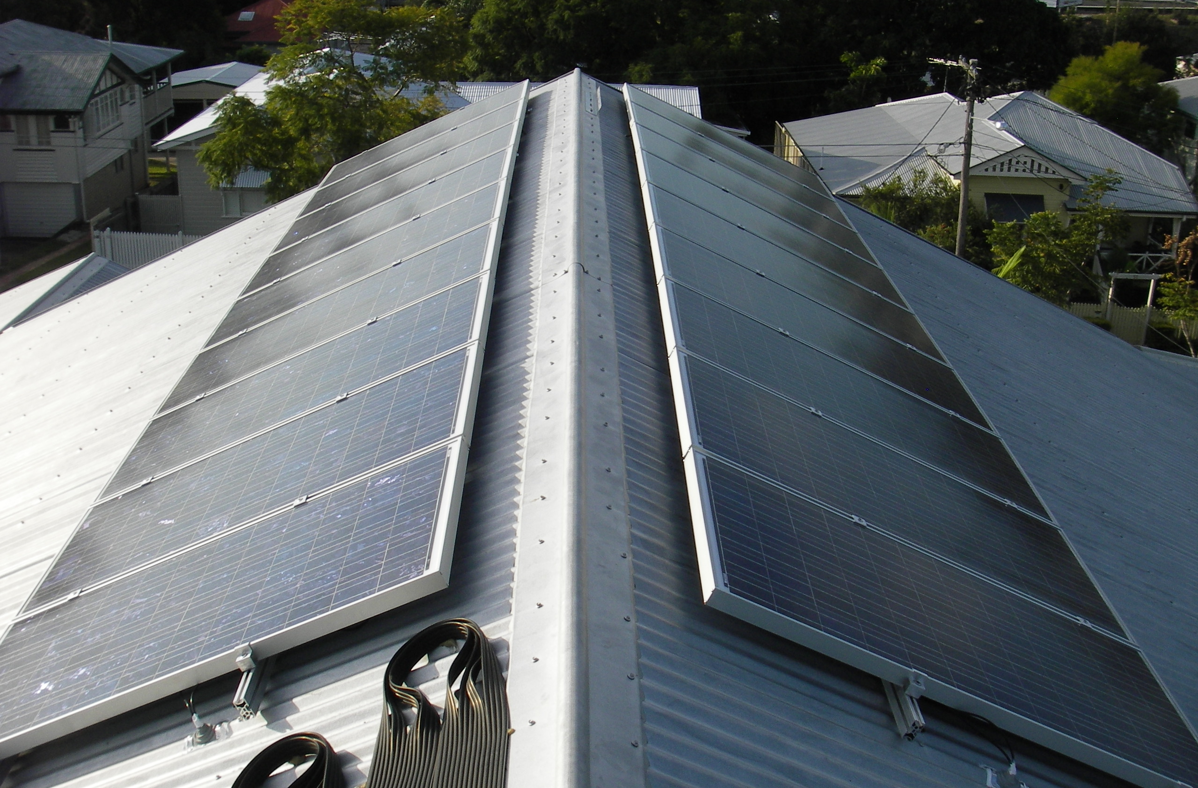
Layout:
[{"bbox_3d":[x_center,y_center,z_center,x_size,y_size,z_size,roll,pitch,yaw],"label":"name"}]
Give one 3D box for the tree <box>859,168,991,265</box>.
[{"bbox_3d":[10.296,-4.895,41.821,4.230,4.710,3.380,1,23,0],"label":"tree"}]

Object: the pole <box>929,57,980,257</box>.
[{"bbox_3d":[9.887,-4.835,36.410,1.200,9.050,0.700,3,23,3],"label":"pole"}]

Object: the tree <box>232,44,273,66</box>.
[{"bbox_3d":[-19.169,-17.812,72.932,2.470,3.180,2.350,1,23,0],"label":"tree"}]

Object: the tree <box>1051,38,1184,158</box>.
[{"bbox_3d":[23.246,-12.763,59.408,6.350,6.480,6.030,1,23,0],"label":"tree"}]

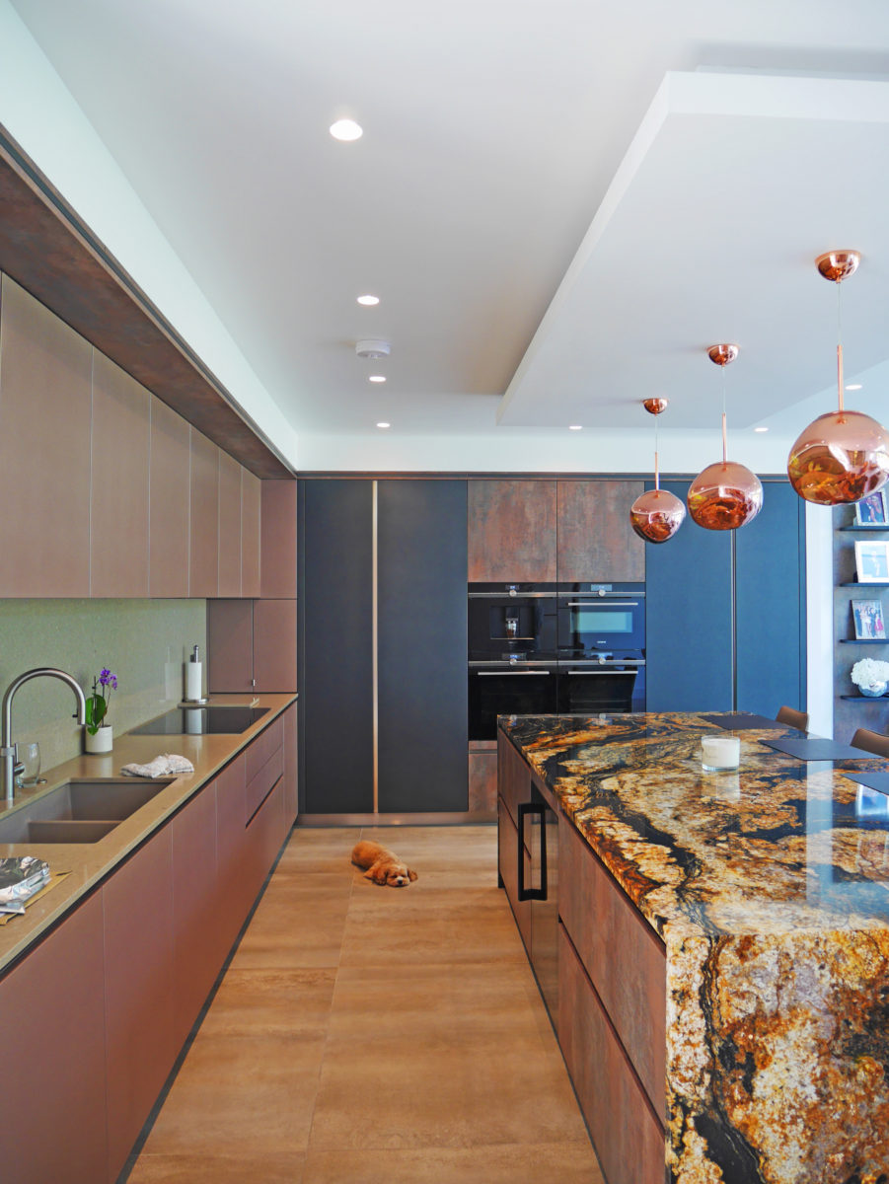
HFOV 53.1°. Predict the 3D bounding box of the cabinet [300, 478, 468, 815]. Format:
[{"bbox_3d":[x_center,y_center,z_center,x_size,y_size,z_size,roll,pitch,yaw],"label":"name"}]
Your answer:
[{"bbox_3d":[-0.421,0.360,6.252,1.135,2.260,0.600,0,0,-2],"label":"cabinet"}]

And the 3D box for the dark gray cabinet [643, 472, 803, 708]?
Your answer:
[{"bbox_3d":[1.895,0.412,6.329,1.100,2.328,0.600,0,0,-3],"label":"dark gray cabinet"}]

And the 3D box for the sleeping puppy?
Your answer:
[{"bbox_3d":[-0.344,1.474,4.880,0.220,0.145,0.500,0,0,-30],"label":"sleeping puppy"}]

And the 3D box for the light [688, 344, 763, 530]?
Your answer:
[{"bbox_3d":[1.054,-0.574,3.337,0.280,0.685,0.280,0,0,-3],"label":"light"}]

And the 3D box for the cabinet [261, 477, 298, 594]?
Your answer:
[{"bbox_3d":[-1.104,-0.353,6.122,0.238,0.794,0.450,0,0,-3],"label":"cabinet"}]

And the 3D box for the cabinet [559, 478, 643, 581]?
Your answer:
[{"bbox_3d":[1.045,-0.408,6.297,0.595,0.690,0.570,0,0,-2],"label":"cabinet"}]

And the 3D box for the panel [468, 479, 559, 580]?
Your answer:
[{"bbox_3d":[0.454,-0.410,5.944,0.597,0.675,0.040,0,0,-3],"label":"panel"}]

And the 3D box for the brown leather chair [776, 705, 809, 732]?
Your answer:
[{"bbox_3d":[1.604,1.066,4.622,0.480,0.950,0.430,0,0,-2],"label":"brown leather chair"}]

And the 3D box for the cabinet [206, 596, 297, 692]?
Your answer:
[{"bbox_3d":[-1.288,0.360,6.146,0.602,0.621,0.520,0,0,-3],"label":"cabinet"}]

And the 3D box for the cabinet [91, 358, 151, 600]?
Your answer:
[{"bbox_3d":[-1.285,-0.371,3.073,0.350,0.790,0.630,0,0,-2],"label":"cabinet"}]

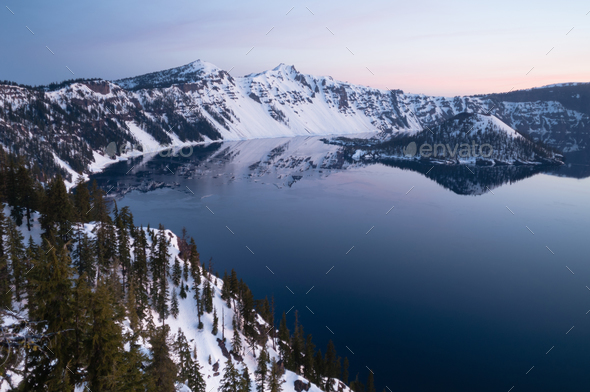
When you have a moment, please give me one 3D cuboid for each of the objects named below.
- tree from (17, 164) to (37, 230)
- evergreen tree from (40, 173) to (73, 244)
[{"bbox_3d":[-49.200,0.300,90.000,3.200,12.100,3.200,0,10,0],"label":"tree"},{"bbox_3d":[-53.670,2.920,110.520,7.060,16.550,7.060,0,10,0],"label":"evergreen tree"}]

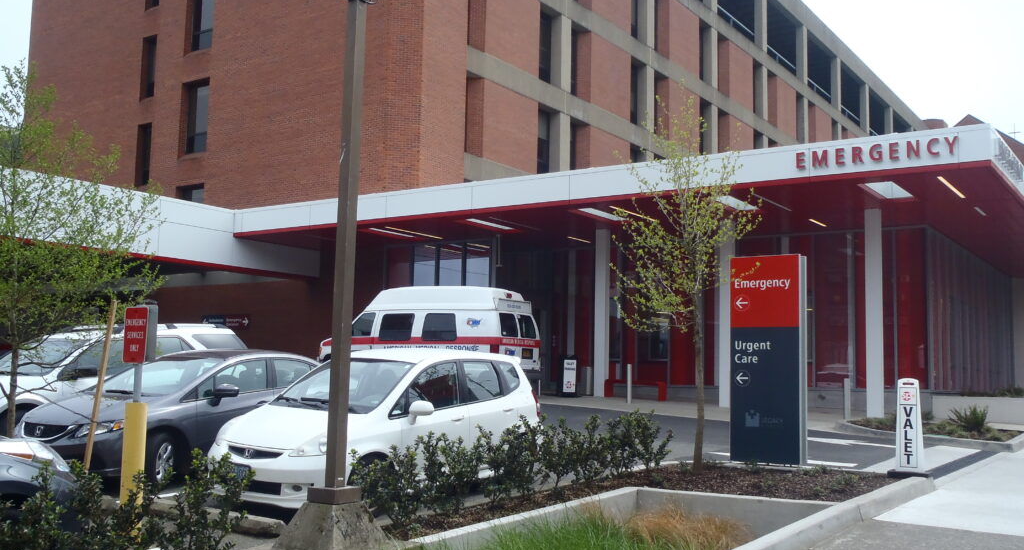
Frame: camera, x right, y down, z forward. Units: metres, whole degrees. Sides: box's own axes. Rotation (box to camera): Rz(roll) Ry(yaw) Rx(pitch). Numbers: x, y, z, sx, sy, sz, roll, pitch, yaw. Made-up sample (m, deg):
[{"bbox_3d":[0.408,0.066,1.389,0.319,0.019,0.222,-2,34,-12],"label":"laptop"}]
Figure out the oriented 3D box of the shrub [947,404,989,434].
[{"bbox_3d":[7.789,2.437,17.200,0.640,0.500,0.600,1,-6,0],"label":"shrub"}]

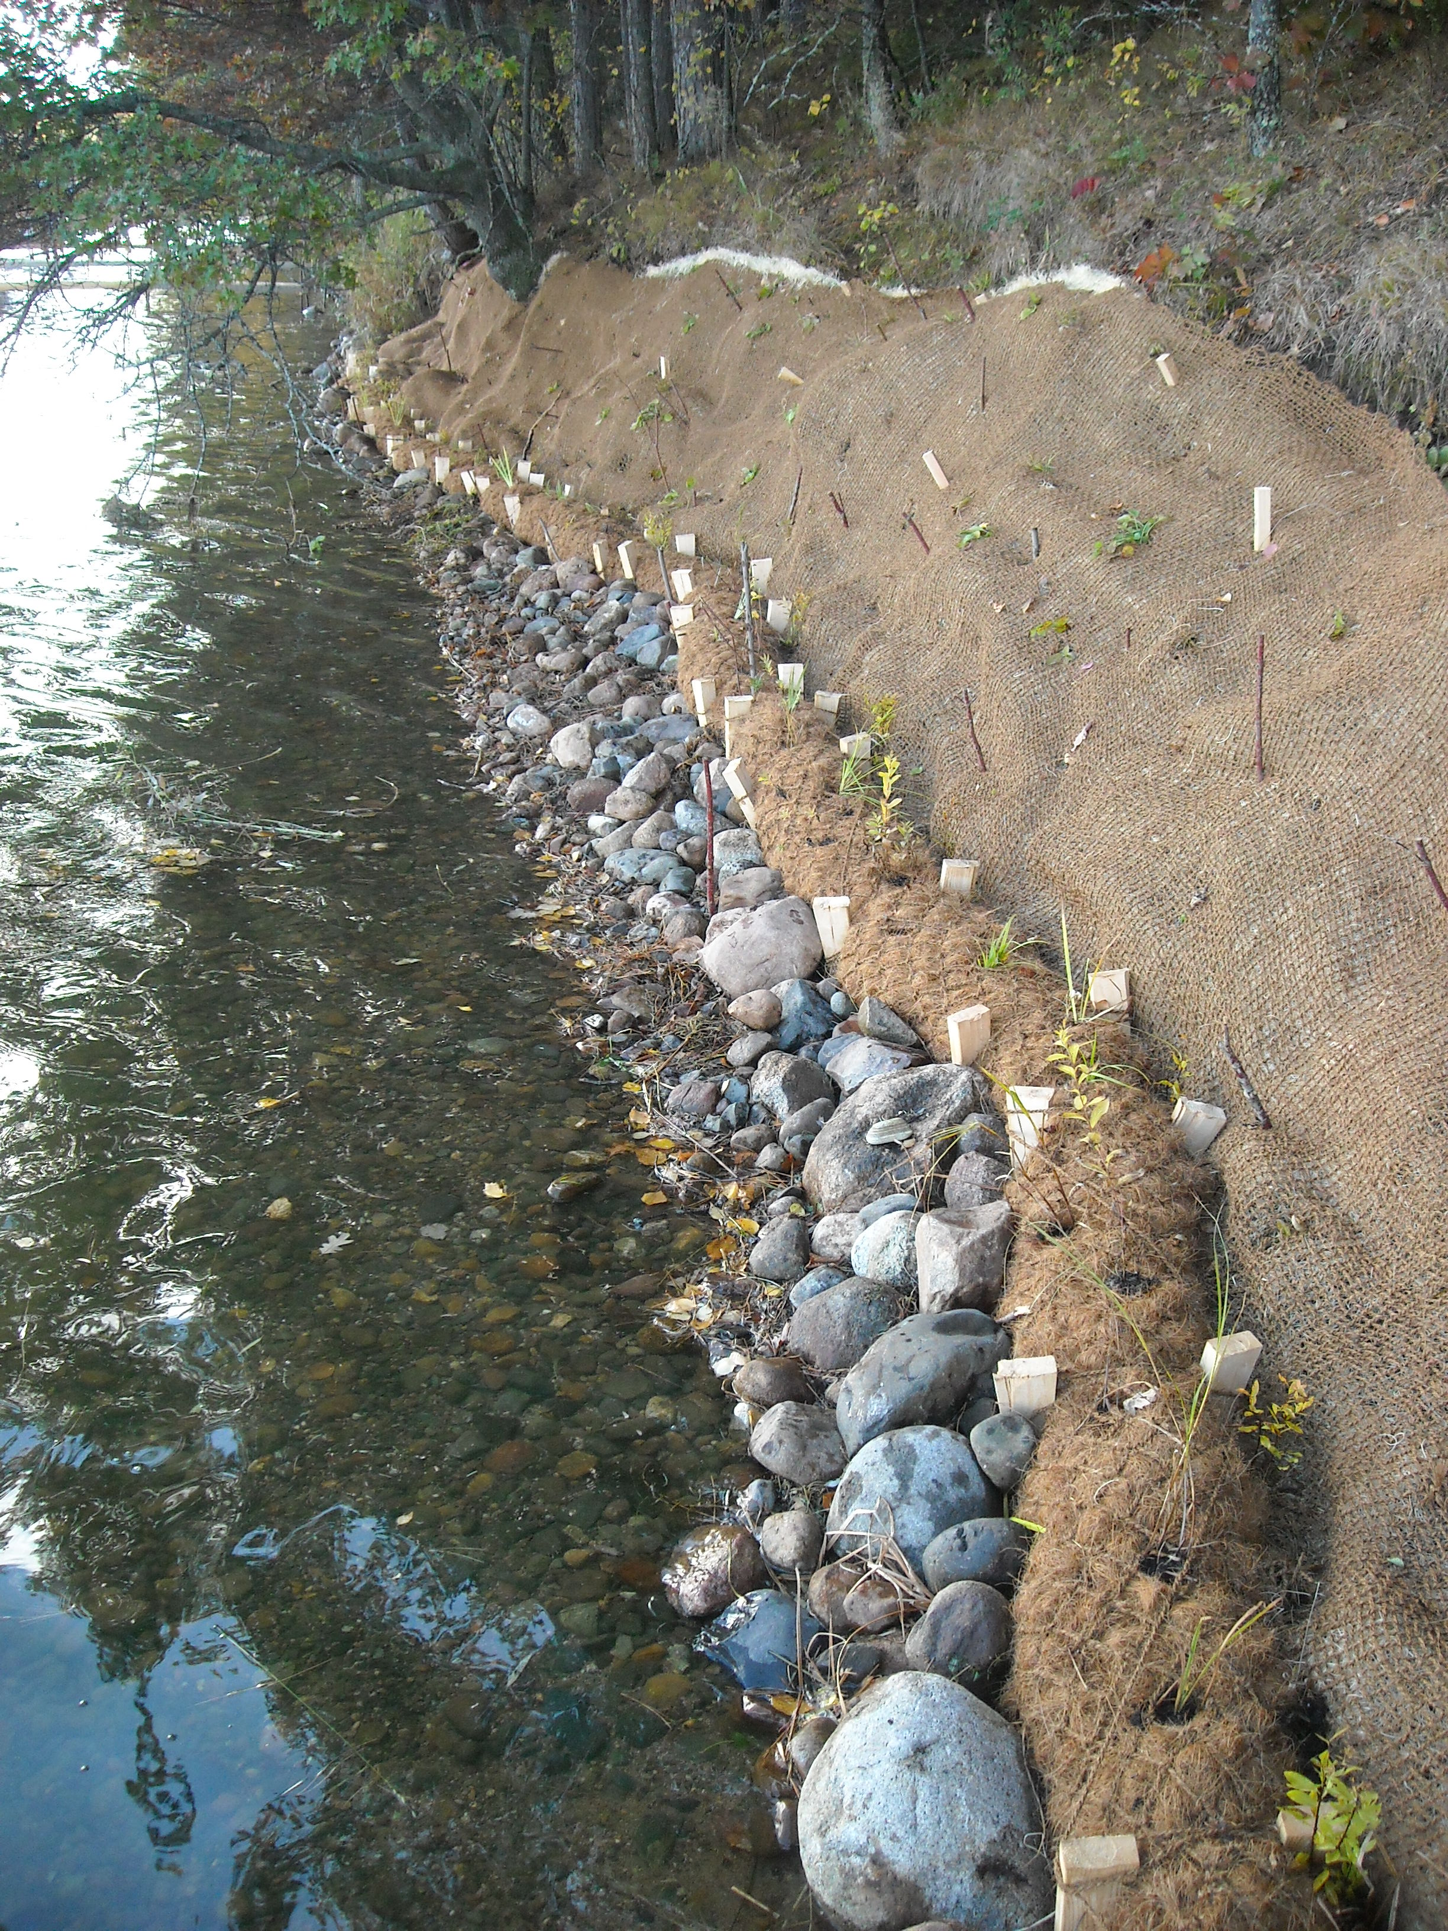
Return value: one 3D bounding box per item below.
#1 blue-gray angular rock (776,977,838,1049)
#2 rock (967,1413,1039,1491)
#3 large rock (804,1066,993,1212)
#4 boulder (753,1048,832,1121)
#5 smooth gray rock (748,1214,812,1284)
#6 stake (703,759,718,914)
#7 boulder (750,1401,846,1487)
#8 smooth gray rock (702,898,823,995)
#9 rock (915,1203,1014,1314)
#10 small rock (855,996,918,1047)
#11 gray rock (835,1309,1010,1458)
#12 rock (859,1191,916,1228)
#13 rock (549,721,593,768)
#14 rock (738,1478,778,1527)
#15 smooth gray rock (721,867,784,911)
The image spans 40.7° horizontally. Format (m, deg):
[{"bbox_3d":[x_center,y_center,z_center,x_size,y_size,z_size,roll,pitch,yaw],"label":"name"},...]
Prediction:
[{"bbox_3d":[0.192,0.120,4.711,0.160,0.160,0.200,-4,21,-9],"label":"blue-gray angular rock"},{"bbox_3d":[0.413,0.718,2.894,0.100,0.095,0.135,-2,21,-5],"label":"rock"},{"bbox_3d":[0.358,0.354,4.003,0.310,0.270,0.440,18,27,39],"label":"large rock"},{"bbox_3d":[0.156,0.274,4.409,0.190,0.157,0.172,7,22,19],"label":"boulder"},{"bbox_3d":[0.104,0.524,3.601,0.120,0.120,0.130,0,21,0],"label":"smooth gray rock"},{"bbox_3d":[-0.041,-0.348,5.457,0.024,0.476,0.024,-2,21,1],"label":"stake"},{"bbox_3d":[0.121,0.767,3.132,0.135,0.110,0.165,-19,28,-41],"label":"boulder"},{"bbox_3d":[0.095,-0.043,4.815,0.300,0.235,0.270,0,21,0],"label":"smooth gray rock"},{"bbox_3d":[0.427,0.528,3.485,0.175,0.180,0.205,4,21,9],"label":"rock"},{"bbox_3d":[0.371,0.132,4.480,0.105,0.090,0.180,-16,26,-37],"label":"small rock"},{"bbox_3d":[0.316,0.668,3.140,0.200,0.185,0.345,18,27,39],"label":"gray rock"},{"bbox_3d":[0.322,0.482,3.808,0.125,0.073,0.083,-7,22,-19],"label":"rock"},{"bbox_3d":[-0.583,-0.838,7.433,0.172,0.165,0.158,0,21,0],"label":"rock"},{"bbox_3d":[0.054,0.817,2.983,0.062,0.060,0.070,0,21,0],"label":"rock"},{"bbox_3d":[0.082,-0.211,5.567,0.187,0.141,0.141,-4,21,-9],"label":"smooth gray rock"}]

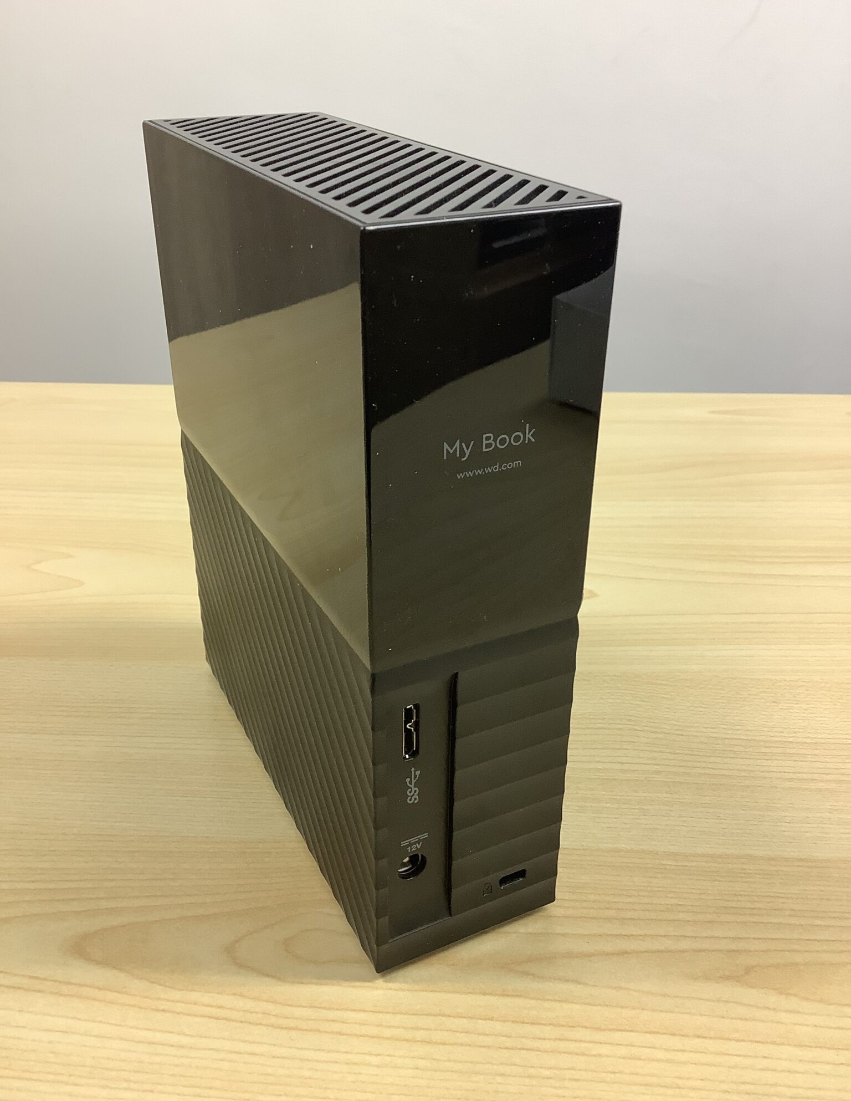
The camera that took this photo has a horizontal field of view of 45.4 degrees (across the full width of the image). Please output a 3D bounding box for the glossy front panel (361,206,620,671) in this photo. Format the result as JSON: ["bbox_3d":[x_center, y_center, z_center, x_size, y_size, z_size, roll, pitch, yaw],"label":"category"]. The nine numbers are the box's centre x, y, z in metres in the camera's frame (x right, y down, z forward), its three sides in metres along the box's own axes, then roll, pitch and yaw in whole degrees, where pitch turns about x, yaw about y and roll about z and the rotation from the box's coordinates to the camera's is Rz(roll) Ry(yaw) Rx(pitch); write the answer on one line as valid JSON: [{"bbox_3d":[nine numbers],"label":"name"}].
[{"bbox_3d":[0.011,-0.018,0.187,0.049,0.085,0.003,-14,32,-23],"label":"glossy front panel"}]

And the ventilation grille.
[{"bbox_3d":[-0.020,-0.085,0.220,0.046,0.003,0.136,-14,32,-23],"label":"ventilation grille"}]

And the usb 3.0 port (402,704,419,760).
[{"bbox_3d":[-0.004,0.037,0.210,0.004,0.013,0.003,-14,32,-23],"label":"usb 3.0 port"}]

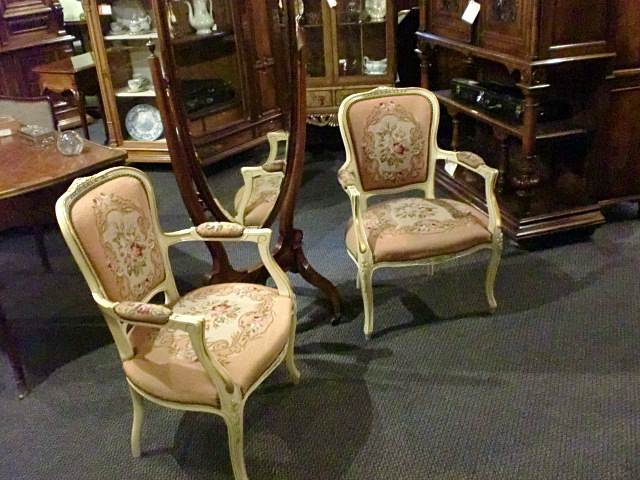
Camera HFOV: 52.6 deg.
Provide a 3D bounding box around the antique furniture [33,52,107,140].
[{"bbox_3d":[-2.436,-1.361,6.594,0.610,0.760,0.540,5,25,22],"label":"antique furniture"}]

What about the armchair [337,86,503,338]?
[{"bbox_3d":[0.410,-0.157,2.979,0.665,0.950,0.645,-10,23,-13],"label":"armchair"}]

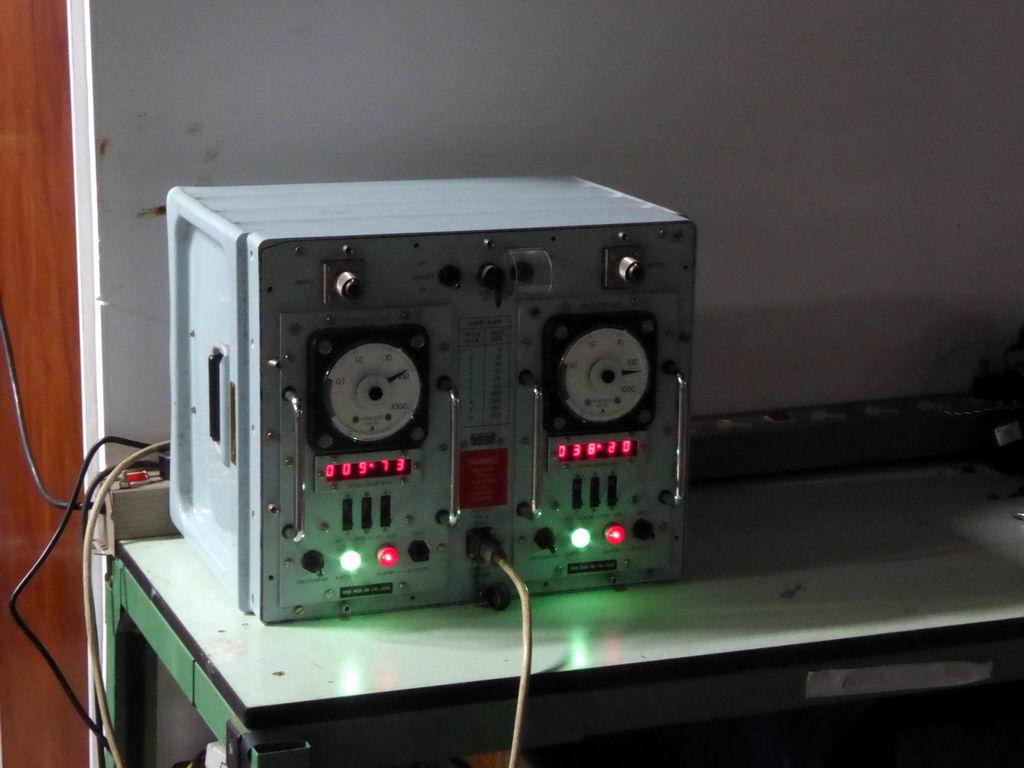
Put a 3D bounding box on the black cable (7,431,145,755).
[{"bbox_3d":[-0.505,0.250,2.566,0.150,0.370,0.090,-4,15,-23],"label":"black cable"}]

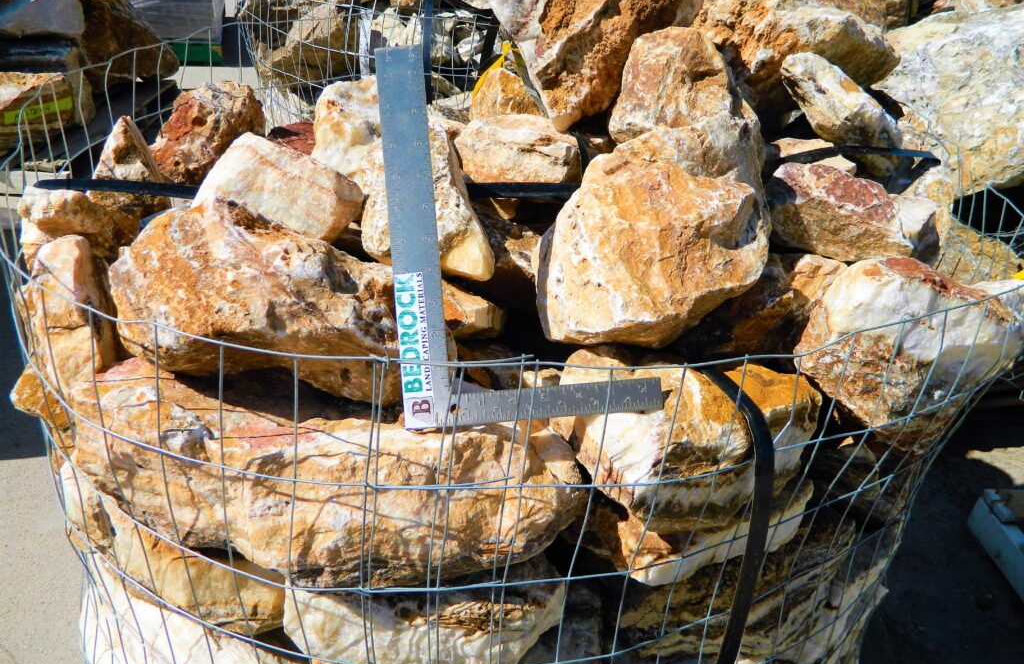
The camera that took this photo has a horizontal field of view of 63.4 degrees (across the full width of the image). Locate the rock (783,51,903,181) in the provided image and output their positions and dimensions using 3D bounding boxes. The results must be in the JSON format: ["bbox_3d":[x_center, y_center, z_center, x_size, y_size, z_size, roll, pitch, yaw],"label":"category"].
[{"bbox_3d":[0.431,-0.287,1.090,0.165,0.090,0.095,42,42,21],"label":"rock"}]

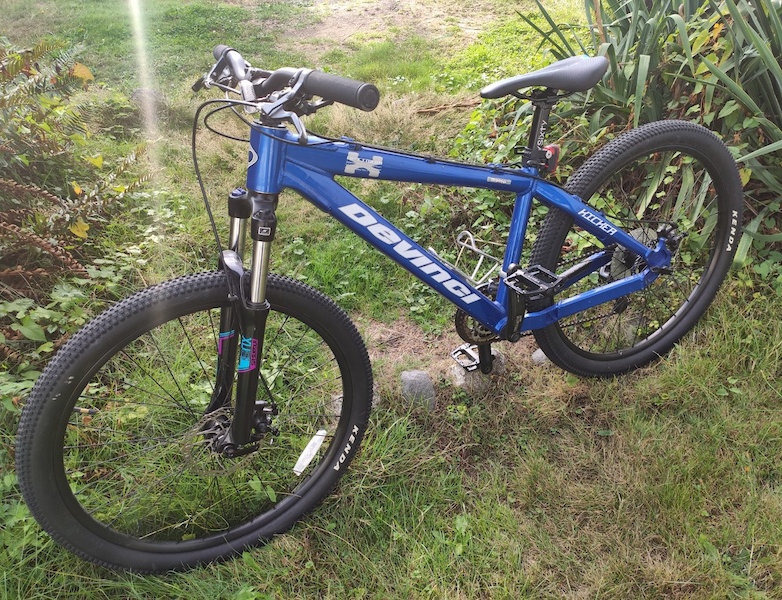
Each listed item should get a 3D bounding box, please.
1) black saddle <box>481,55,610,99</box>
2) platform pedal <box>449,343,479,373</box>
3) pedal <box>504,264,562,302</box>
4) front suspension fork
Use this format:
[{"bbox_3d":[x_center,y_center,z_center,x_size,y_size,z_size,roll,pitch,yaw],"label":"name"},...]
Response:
[{"bbox_3d":[0.288,-0.420,1.168,0.274,0.066,0.145,-20,31,-18],"label":"black saddle"},{"bbox_3d":[0.214,0.148,1.576,0.091,0.024,0.094,-25,32,-15],"label":"platform pedal"},{"bbox_3d":[0.279,-0.029,1.178,0.091,0.024,0.094,-20,31,-18],"label":"pedal"},{"bbox_3d":[-0.280,0.045,1.098,0.085,0.495,0.172,-3,25,-31],"label":"front suspension fork"}]

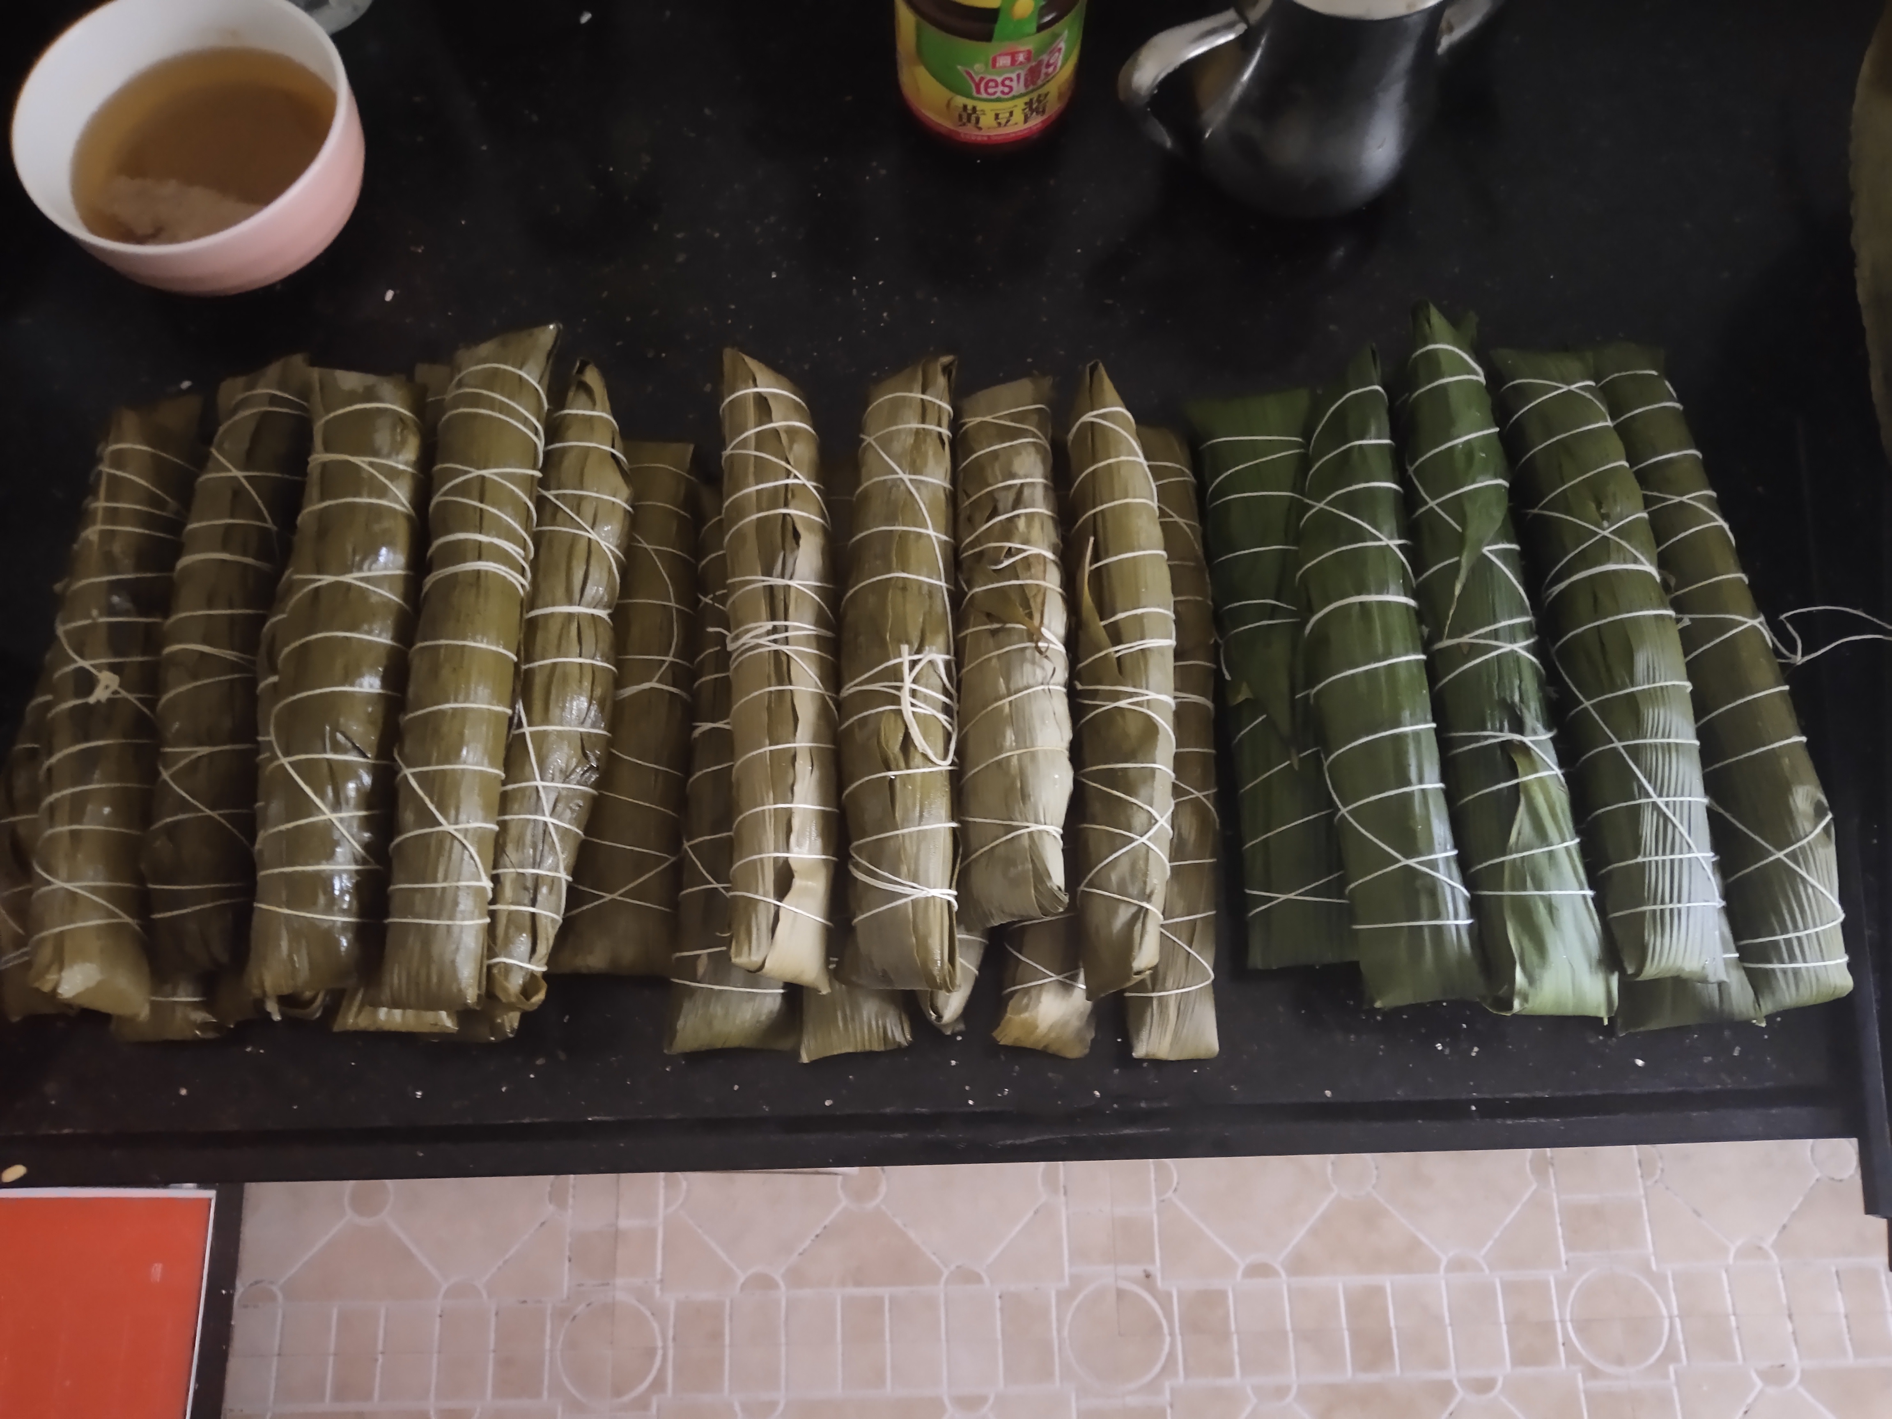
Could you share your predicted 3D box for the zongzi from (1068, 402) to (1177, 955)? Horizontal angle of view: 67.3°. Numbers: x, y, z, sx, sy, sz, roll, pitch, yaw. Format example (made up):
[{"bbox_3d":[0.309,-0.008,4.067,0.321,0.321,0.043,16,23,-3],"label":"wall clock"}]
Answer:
[{"bbox_3d":[0.069,-0.018,0.579,0.040,0.038,0.253,0,74,-1],"label":"zongzi"}]

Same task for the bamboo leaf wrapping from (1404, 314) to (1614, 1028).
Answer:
[{"bbox_3d":[0.191,-0.026,0.496,0.045,0.043,0.262,-1,72,-1],"label":"bamboo leaf wrapping"}]

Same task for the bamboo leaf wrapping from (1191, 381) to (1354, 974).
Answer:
[{"bbox_3d":[0.136,-0.018,0.583,0.046,0.033,0.248,0,72,-1],"label":"bamboo leaf wrapping"}]

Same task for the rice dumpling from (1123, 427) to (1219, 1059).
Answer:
[{"bbox_3d":[0.095,0.005,0.620,0.039,0.037,0.285,1,73,0],"label":"rice dumpling"}]

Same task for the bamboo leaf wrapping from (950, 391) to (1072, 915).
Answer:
[{"bbox_3d":[0.026,-0.027,0.549,0.040,0.037,0.222,0,72,-1],"label":"bamboo leaf wrapping"}]

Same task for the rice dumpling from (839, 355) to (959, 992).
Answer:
[{"bbox_3d":[-0.013,-0.020,0.543,0.042,0.038,0.250,1,72,0],"label":"rice dumpling"}]

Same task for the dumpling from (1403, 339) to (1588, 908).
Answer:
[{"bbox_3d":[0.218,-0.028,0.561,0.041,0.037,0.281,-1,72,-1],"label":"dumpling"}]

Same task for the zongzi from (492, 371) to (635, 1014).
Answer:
[{"bbox_3d":[-0.149,-0.016,0.544,0.033,0.030,0.255,2,72,0],"label":"zongzi"}]

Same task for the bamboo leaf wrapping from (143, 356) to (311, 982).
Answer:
[{"bbox_3d":[-0.275,-0.022,0.555,0.040,0.034,0.253,-3,72,-2],"label":"bamboo leaf wrapping"}]

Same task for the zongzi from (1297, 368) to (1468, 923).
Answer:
[{"bbox_3d":[0.185,-0.024,0.596,0.047,0.042,0.267,-1,74,-1],"label":"zongzi"}]

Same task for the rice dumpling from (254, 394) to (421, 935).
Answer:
[{"bbox_3d":[-0.192,-0.018,0.447,0.038,0.036,0.184,-2,73,-2],"label":"rice dumpling"}]

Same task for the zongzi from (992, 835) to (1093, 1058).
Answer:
[{"bbox_3d":[0.032,0.006,0.475,0.034,0.032,0.208,1,73,-1],"label":"zongzi"}]

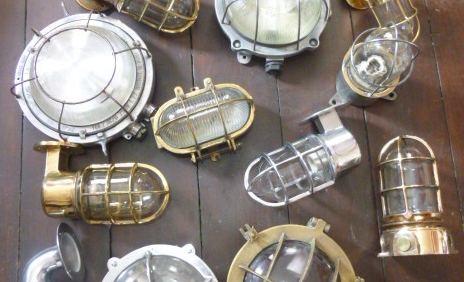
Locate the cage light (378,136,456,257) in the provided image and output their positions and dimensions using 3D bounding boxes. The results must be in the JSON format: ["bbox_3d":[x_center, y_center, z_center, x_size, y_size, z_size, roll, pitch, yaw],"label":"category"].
[{"bbox_3d":[0.374,0.112,0.927,0.154,0.154,0.254,1,77,-1],"label":"cage light"}]

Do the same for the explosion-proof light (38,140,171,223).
[{"bbox_3d":[-0.266,0.092,0.930,0.275,0.128,0.172,0,78,-2],"label":"explosion-proof light"}]

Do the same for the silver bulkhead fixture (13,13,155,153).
[{"bbox_3d":[-0.314,-0.136,0.964,0.305,0.155,0.305,6,78,-1],"label":"silver bulkhead fixture"}]

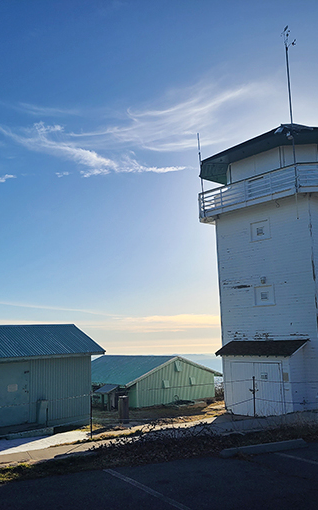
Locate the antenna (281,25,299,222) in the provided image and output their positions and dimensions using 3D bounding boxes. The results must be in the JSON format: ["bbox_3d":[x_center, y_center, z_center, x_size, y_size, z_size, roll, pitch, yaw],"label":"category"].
[{"bbox_3d":[5.493,-5.412,20.459,0.500,8.053,0.550,1,-10,-13],"label":"antenna"}]

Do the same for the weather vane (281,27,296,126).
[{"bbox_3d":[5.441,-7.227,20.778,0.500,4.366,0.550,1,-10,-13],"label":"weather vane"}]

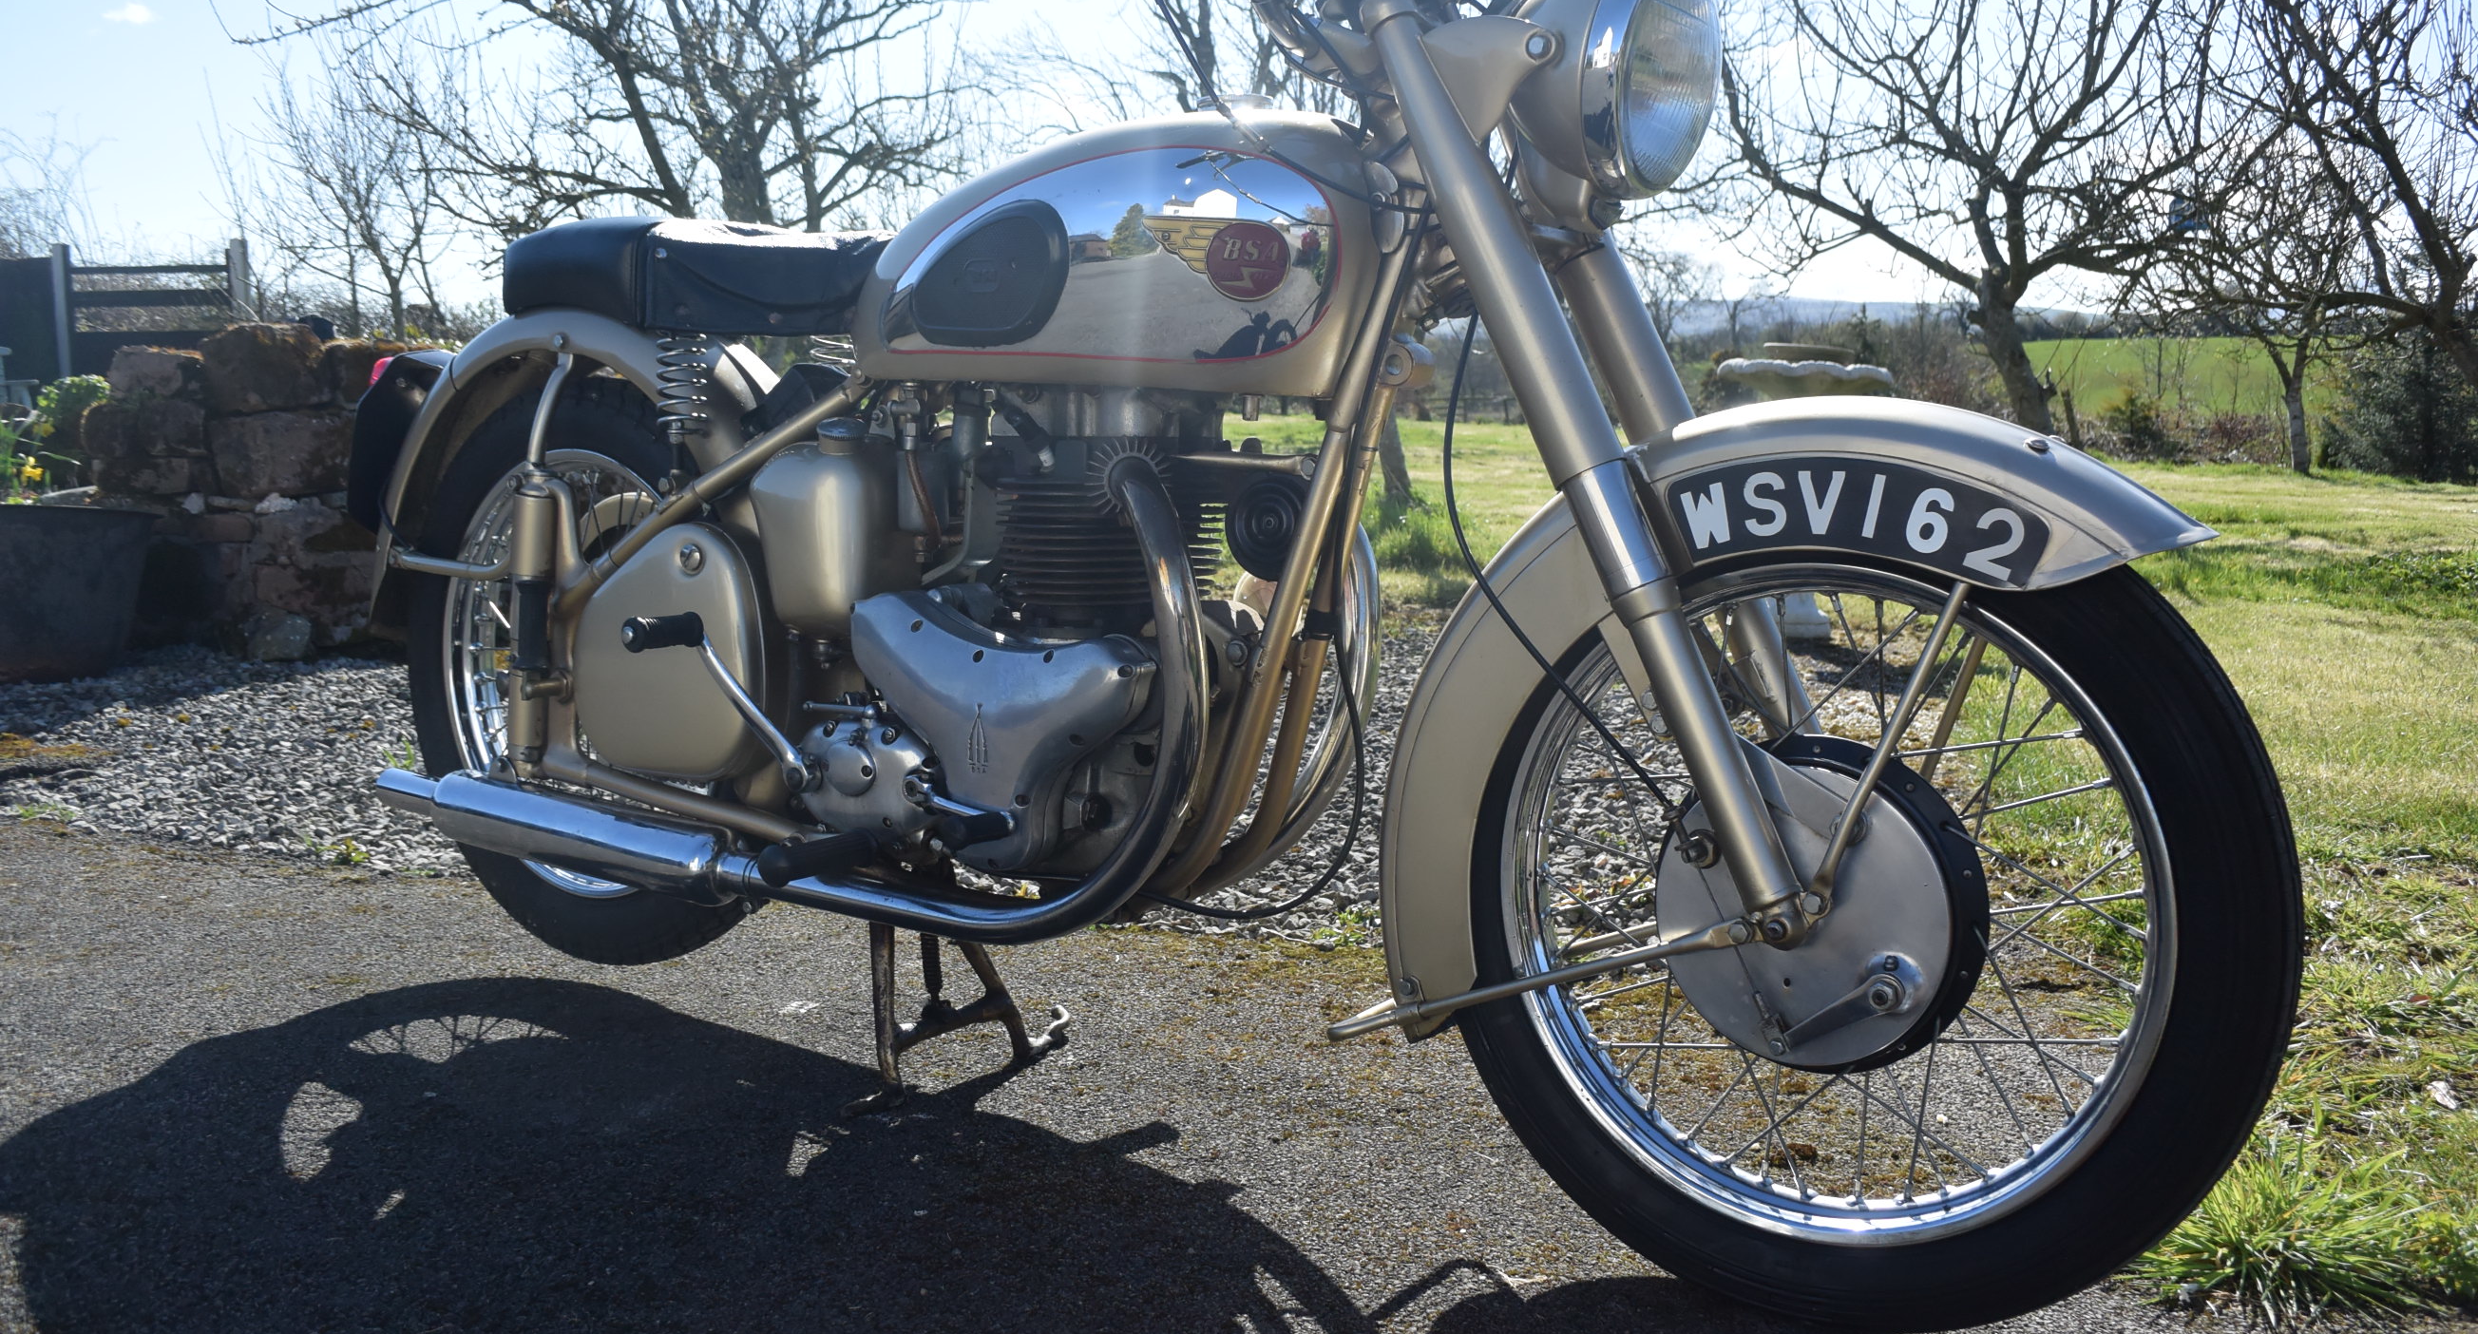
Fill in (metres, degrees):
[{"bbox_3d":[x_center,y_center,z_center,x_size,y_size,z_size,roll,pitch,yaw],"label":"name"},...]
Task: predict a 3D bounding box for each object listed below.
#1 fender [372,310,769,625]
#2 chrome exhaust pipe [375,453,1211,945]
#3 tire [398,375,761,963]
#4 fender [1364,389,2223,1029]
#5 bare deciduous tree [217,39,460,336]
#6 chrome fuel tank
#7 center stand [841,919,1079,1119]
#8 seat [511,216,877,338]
[{"bbox_3d":[-0.735,-0.186,2.133,0.780,0.433,0.146,6,8,32],"label":"fender"},{"bbox_3d":[-0.494,0.005,1.820,1.095,0.452,0.135,6,8,32],"label":"chrome exhaust pipe"},{"bbox_3d":[-0.733,0.010,2.151,0.672,0.672,0.094,6,8,32],"label":"tire"},{"bbox_3d":[0.393,0.070,1.431,0.615,0.542,0.140,6,8,34],"label":"fender"},{"bbox_3d":[-9.711,-4.610,20.000,2.581,4.162,2.581,-1,7,-26],"label":"bare deciduous tree"},{"bbox_3d":[-0.102,-0.376,1.708,0.595,0.250,0.300,6,8,32],"label":"chrome fuel tank"},{"bbox_3d":[-0.283,0.302,1.907,0.150,0.234,0.290,6,8,32],"label":"center stand"},{"bbox_3d":[-0.557,-0.413,1.997,0.555,0.137,0.256,6,8,32],"label":"seat"}]

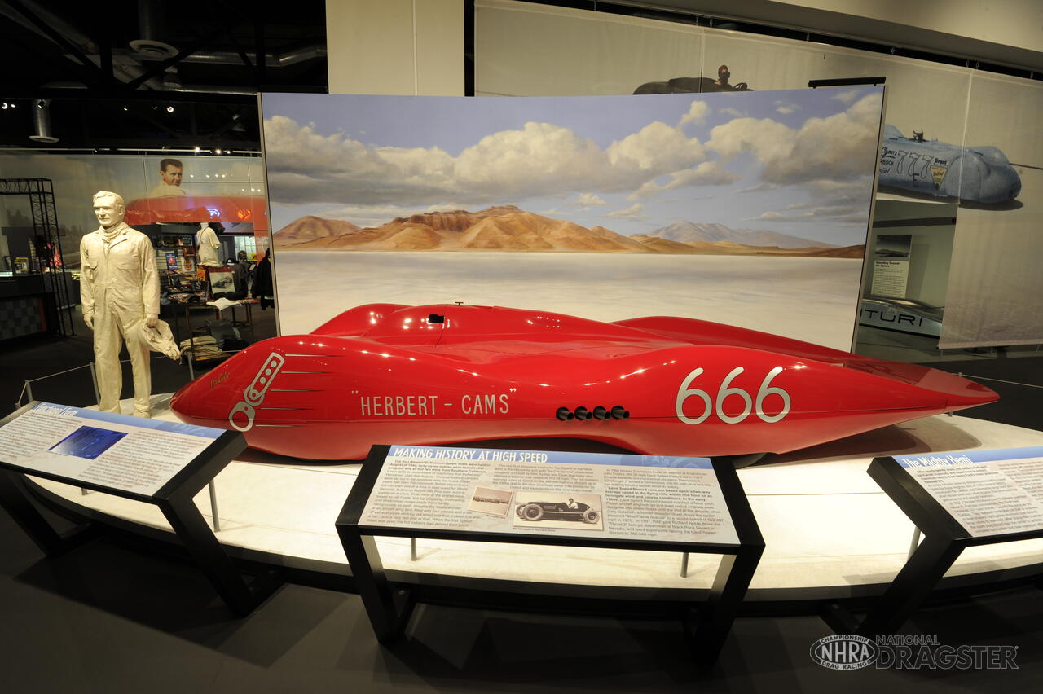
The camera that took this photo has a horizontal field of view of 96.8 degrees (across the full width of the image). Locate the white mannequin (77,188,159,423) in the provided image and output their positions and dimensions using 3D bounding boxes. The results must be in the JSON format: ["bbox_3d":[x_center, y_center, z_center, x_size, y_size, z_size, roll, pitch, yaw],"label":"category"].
[{"bbox_3d":[-3.391,-0.313,3.853,0.580,1.810,0.360,-3,11,-14],"label":"white mannequin"}]

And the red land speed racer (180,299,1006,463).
[{"bbox_3d":[0.450,0.168,3.624,5.850,0.950,1.820,0,11,2],"label":"red land speed racer"}]

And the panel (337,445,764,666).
[{"bbox_3d":[0.081,0.751,1.591,1.246,0.763,0.440,1,11,4],"label":"panel"}]

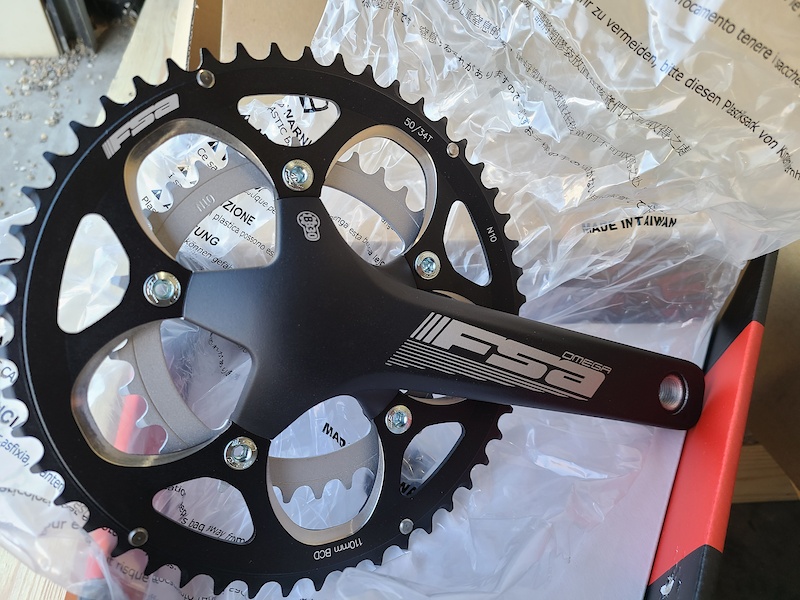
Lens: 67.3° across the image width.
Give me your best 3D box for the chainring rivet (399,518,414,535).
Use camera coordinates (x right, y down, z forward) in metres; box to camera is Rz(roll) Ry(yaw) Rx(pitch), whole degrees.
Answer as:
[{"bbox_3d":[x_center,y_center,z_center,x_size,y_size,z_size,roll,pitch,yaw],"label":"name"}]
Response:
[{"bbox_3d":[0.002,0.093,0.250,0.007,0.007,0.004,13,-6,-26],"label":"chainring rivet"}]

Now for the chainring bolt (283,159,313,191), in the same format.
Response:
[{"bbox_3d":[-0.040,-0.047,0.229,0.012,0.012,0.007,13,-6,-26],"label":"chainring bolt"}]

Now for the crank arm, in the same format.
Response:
[{"bbox_3d":[0.065,0.030,0.267,0.173,0.037,0.018,13,-5,-22],"label":"crank arm"}]

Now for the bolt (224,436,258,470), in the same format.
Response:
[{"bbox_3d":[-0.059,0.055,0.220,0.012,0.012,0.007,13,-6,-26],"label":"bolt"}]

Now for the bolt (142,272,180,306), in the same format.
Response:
[{"bbox_3d":[-0.083,-0.004,0.208,0.012,0.012,0.007,13,-6,-26],"label":"bolt"}]

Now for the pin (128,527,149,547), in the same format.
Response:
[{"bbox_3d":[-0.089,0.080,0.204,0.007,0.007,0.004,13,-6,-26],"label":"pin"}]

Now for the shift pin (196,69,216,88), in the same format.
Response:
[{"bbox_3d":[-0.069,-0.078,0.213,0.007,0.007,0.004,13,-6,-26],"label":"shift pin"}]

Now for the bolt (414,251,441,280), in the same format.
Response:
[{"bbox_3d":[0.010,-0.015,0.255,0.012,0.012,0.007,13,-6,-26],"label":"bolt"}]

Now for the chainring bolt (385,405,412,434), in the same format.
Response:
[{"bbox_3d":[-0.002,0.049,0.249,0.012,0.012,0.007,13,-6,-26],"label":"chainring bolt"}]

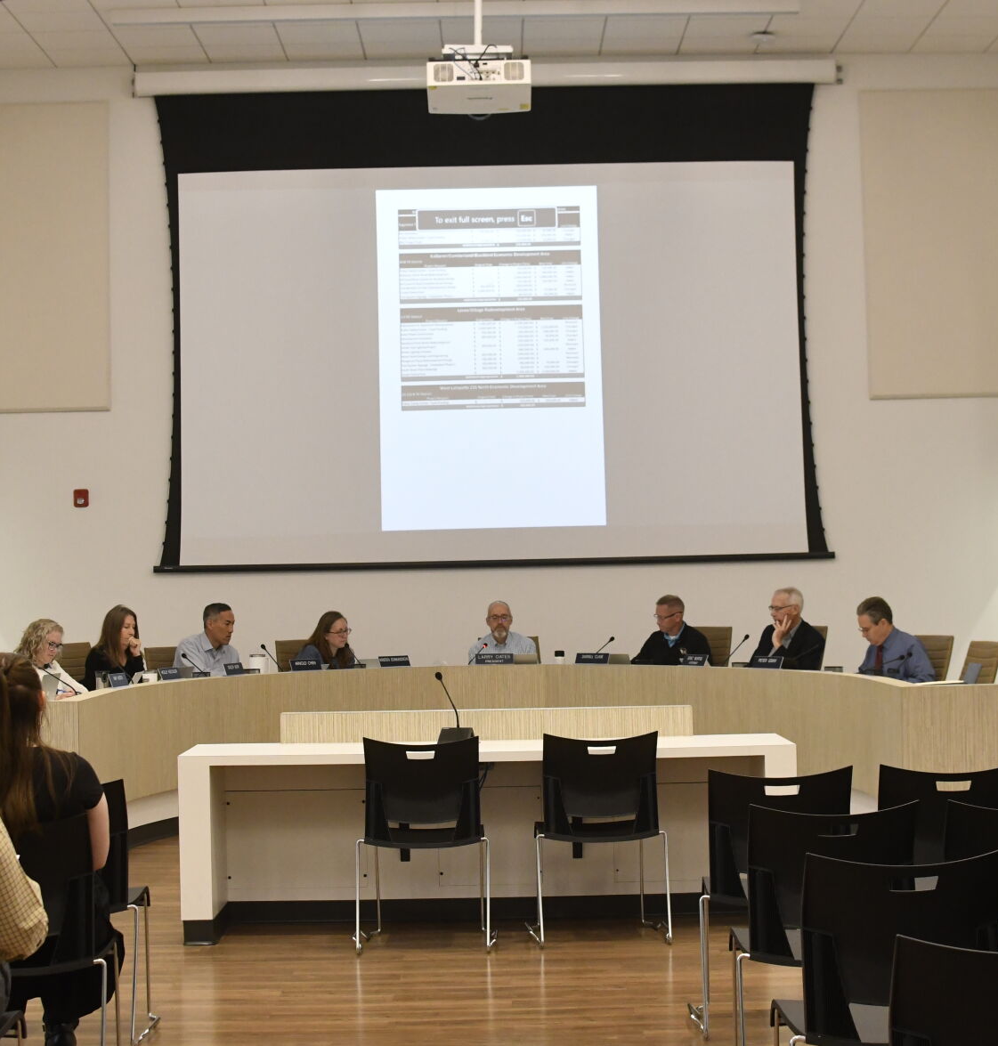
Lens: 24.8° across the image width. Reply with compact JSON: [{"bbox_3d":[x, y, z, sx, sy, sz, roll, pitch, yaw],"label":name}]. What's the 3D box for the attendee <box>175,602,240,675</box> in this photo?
[{"bbox_3d":[-1.743,1.168,14.021,0.800,1.341,0.550,-2,-2,43],"label":"attendee"}]

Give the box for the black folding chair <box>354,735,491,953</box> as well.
[{"bbox_3d":[-0.294,1.267,9.146,0.520,0.835,0.570,-1,-1,1],"label":"black folding chair"}]

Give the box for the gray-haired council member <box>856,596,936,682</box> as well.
[{"bbox_3d":[2.074,1.069,11.825,0.500,1.320,0.700,-2,-2,38],"label":"gray-haired council member"}]

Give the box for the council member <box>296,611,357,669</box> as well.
[{"bbox_3d":[-1.067,1.212,14.811,0.500,1.269,0.800,0,-2,-38],"label":"council member"}]

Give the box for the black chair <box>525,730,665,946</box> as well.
[{"bbox_3d":[0.398,1.256,9.229,0.520,0.835,0.570,-1,-1,-4],"label":"black chair"}]

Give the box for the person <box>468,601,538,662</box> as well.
[{"bbox_3d":[0.028,1.171,14.844,0.520,1.312,0.800,-1,-1,0],"label":"person"}]

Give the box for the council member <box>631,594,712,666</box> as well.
[{"bbox_3d":[1.087,1.133,14.074,0.510,1.350,0.700,-2,-2,18],"label":"council member"}]

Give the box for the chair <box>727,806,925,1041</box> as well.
[{"bbox_3d":[0.910,1.183,6.289,0.520,0.845,0.560,-1,-2,0],"label":"chair"}]

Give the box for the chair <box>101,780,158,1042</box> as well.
[{"bbox_3d":[-1.412,1.261,7.494,0.520,0.845,0.560,-1,-2,5],"label":"chair"}]

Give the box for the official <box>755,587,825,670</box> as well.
[{"bbox_3d":[1.696,1.074,13.521,0.800,1.376,0.550,0,-2,-43],"label":"official"}]

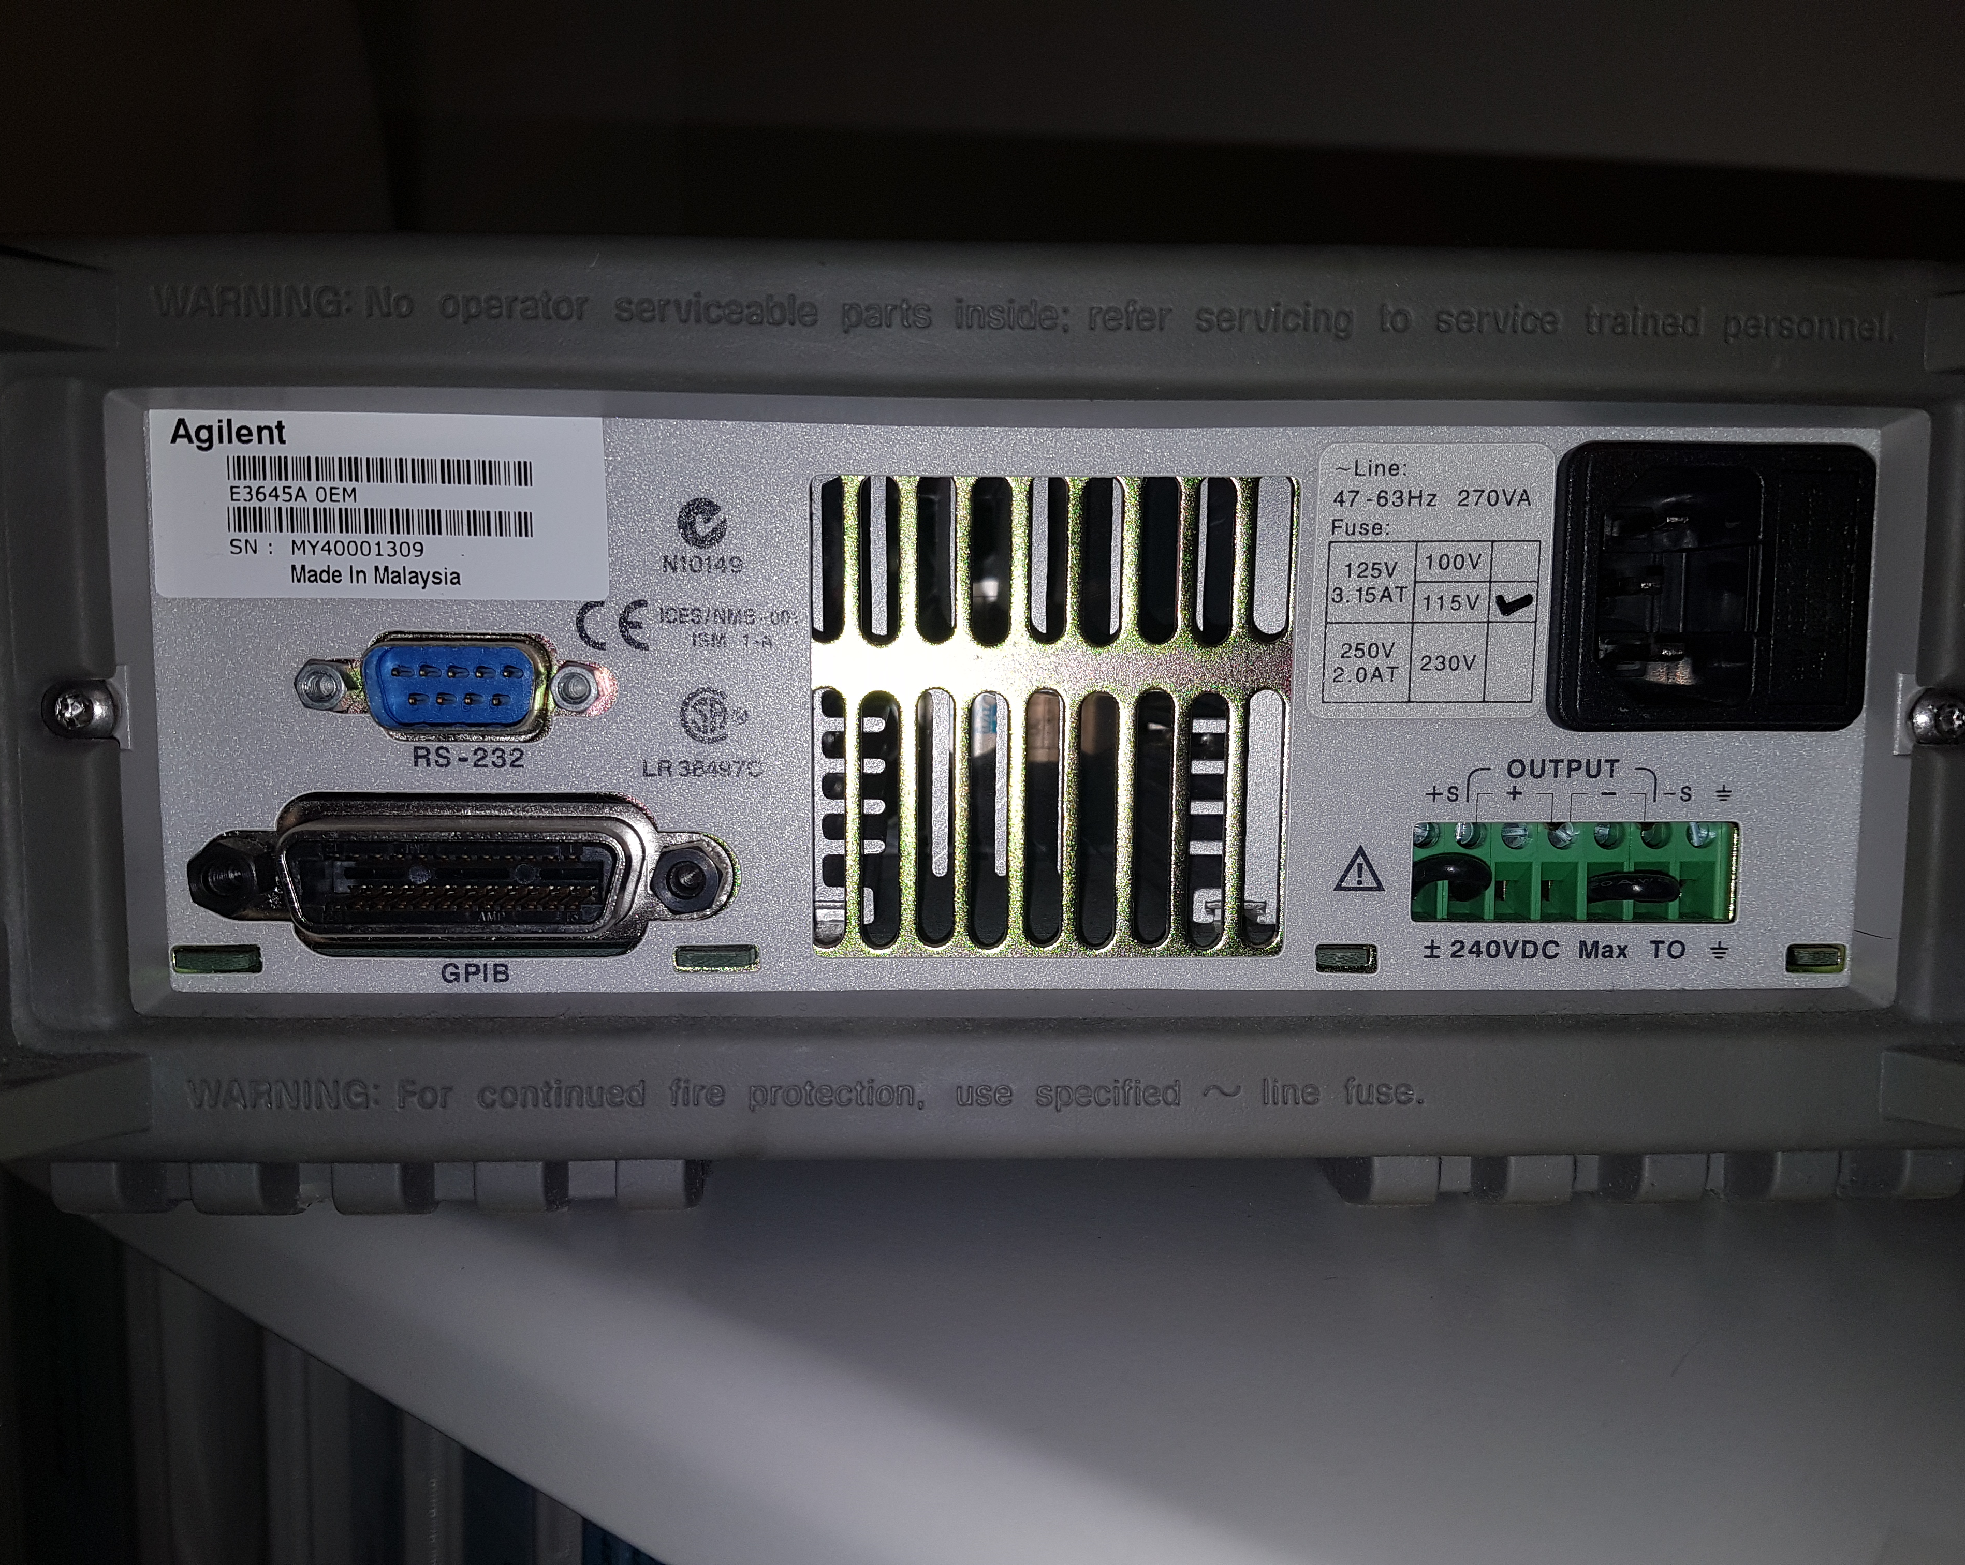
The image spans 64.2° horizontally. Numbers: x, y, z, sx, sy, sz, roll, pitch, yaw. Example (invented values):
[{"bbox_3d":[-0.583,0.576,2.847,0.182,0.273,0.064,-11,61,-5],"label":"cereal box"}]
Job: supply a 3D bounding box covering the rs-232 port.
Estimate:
[{"bbox_3d":[-0.053,-0.010,0.159,0.031,0.012,0.008,0,5,-2],"label":"rs-232 port"}]

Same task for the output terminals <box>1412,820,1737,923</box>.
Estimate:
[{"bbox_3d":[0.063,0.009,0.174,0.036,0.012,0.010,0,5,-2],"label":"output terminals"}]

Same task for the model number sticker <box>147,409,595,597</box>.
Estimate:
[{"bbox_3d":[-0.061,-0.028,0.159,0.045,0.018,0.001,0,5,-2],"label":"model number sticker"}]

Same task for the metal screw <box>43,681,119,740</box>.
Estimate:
[{"bbox_3d":[-0.089,-0.007,0.155,0.006,0.006,0.004,0,5,-2],"label":"metal screw"}]

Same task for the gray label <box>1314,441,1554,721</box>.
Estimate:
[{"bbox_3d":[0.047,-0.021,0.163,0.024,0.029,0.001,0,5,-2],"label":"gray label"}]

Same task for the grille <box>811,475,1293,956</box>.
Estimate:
[{"bbox_3d":[0.007,-0.006,0.164,0.050,0.050,0.002,0,5,-2],"label":"grille"}]

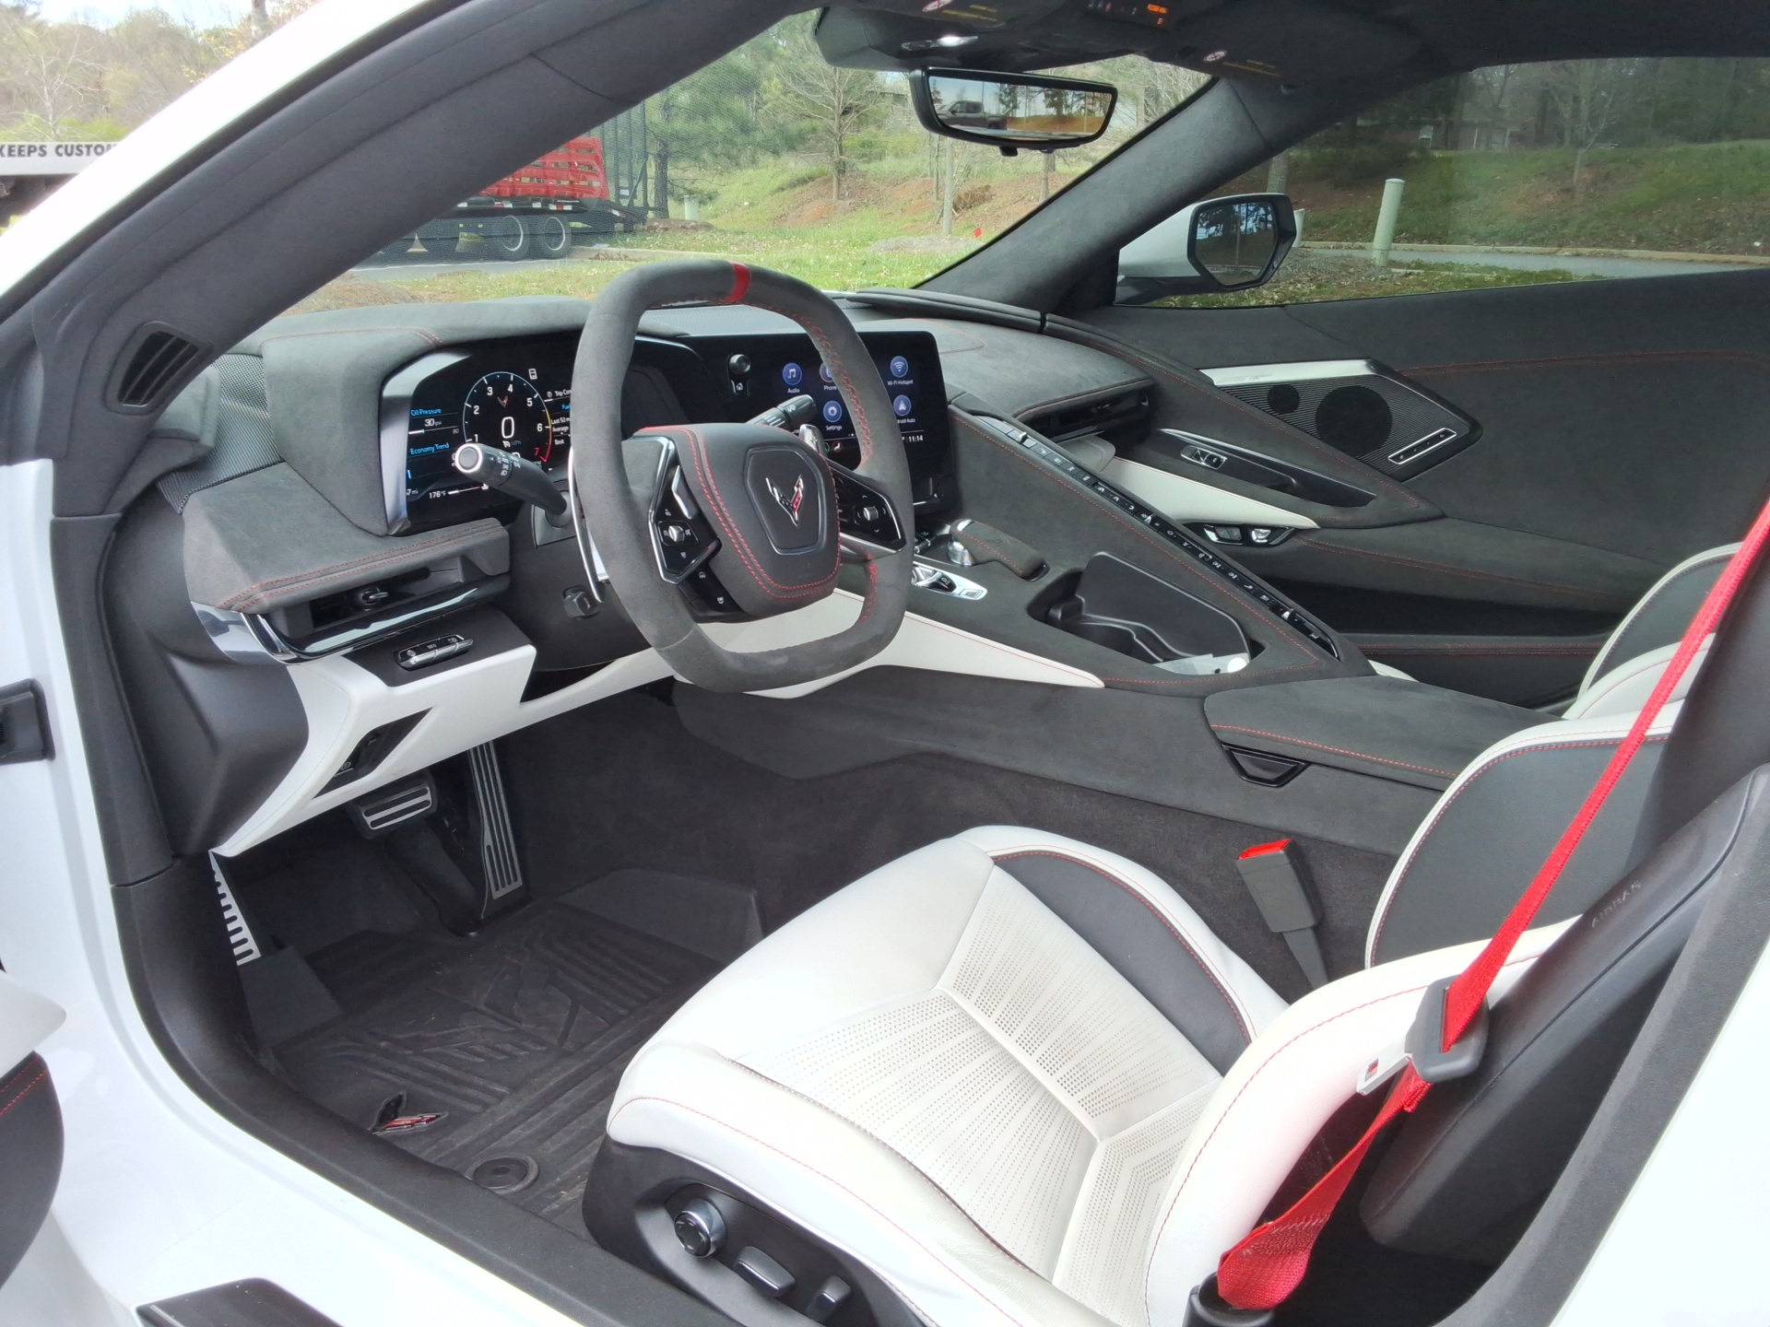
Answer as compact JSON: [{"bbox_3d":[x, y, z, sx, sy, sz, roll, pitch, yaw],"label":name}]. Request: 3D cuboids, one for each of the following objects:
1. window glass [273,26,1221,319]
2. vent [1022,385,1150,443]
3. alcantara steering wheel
[{"bbox_3d":[-0.167,-0.505,1.519,0.740,0.150,1.300,-20,3,37],"label":"window glass"},{"bbox_3d":[0.248,-0.327,1.862,0.070,0.055,0.370,13,21,31],"label":"vent"},{"bbox_3d":[-0.113,-0.143,1.127,0.110,0.342,0.366,-9,3,36],"label":"alcantara steering wheel"}]

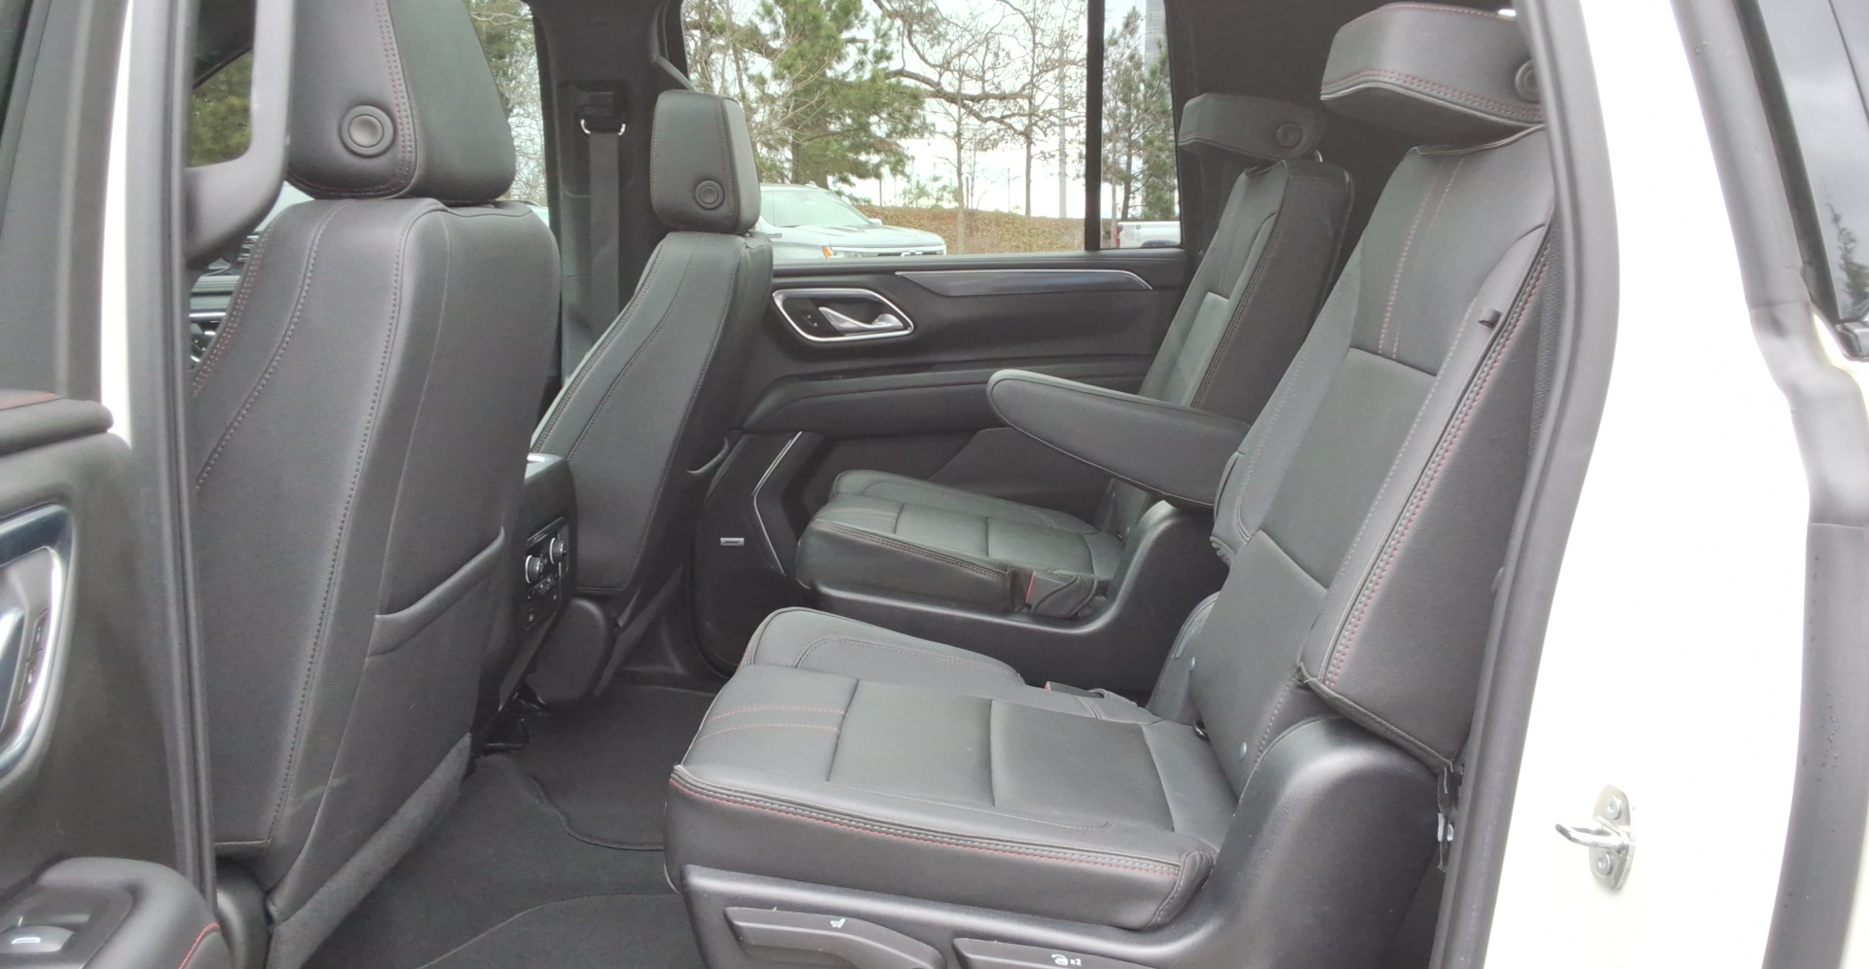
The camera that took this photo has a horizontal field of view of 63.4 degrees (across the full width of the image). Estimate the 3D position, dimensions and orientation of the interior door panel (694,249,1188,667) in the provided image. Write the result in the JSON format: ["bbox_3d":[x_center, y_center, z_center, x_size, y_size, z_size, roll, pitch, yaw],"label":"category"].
[{"bbox_3d":[-0.005,-0.031,2.506,0.875,0.695,0.140,-1,10,2],"label":"interior door panel"}]

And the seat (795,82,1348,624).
[{"bbox_3d":[0.177,-0.127,2.132,0.710,0.797,0.570,-1,10,2],"label":"seat"}]

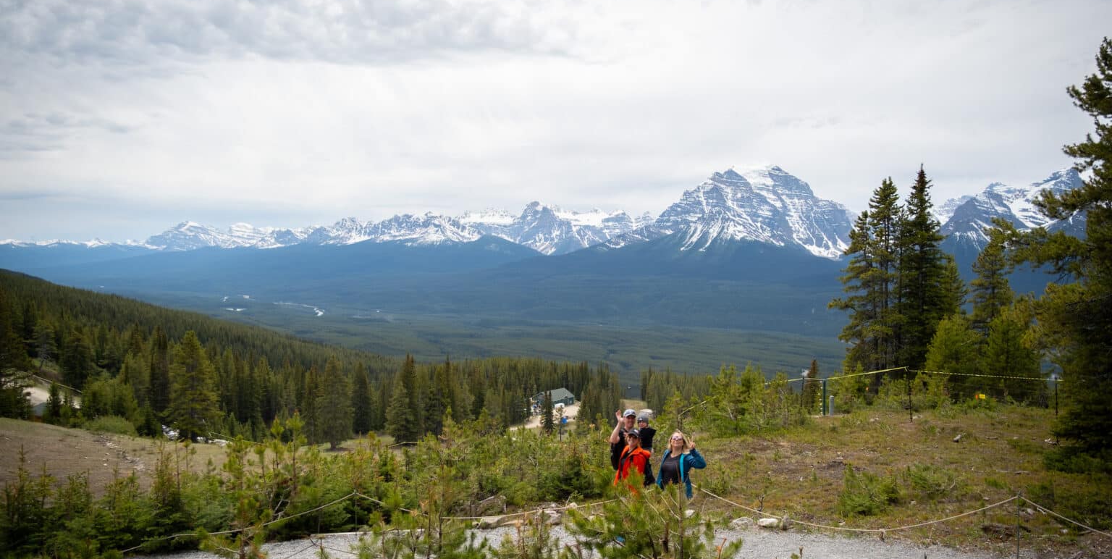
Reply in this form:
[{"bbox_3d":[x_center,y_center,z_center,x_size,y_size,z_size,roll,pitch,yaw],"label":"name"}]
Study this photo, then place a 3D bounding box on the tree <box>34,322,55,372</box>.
[{"bbox_3d":[-63.450,8.252,92.000,2.800,6.150,2.800,0,2,0],"label":"tree"}]

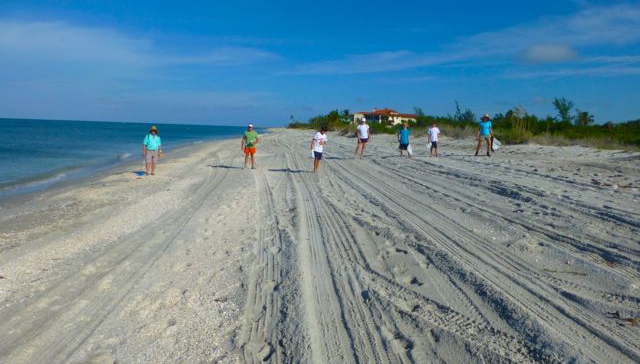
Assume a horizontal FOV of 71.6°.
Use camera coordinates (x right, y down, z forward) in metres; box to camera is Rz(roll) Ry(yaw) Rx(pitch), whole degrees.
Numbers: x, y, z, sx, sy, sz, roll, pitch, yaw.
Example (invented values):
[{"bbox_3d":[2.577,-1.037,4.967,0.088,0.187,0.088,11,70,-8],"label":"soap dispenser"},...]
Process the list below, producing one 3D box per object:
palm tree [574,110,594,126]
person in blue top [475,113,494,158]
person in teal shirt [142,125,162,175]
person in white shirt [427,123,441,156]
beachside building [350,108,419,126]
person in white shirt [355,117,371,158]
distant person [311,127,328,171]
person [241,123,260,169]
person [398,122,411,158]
[{"bbox_3d":[36.889,-7.940,62.245,2.800,4.134,2.800,2,7,0],"label":"palm tree"},{"bbox_3d":[6.581,-1.866,17.751,0.680,1.700,0.400,3,7,10],"label":"person in blue top"},{"bbox_3d":[-6.102,-1.146,16.213,0.660,1.800,0.420,0,7,-15],"label":"person in teal shirt"},{"bbox_3d":[4.908,-1.819,19.104,0.480,1.480,0.340,3,7,7],"label":"person in white shirt"},{"bbox_3d":[20.543,-19.423,140.431,20.000,7.277,14.000,4,7,15],"label":"beachside building"},{"bbox_3d":[1.777,-1.783,18.122,0.580,1.680,0.380,2,7,3],"label":"person in white shirt"},{"bbox_3d":[-0.018,-1.134,15.608,0.520,1.620,0.420,-2,8,-30],"label":"distant person"},{"bbox_3d":[-2.676,-1.371,17.083,0.620,1.760,0.400,0,7,-16],"label":"person"},{"bbox_3d":[3.634,-1.772,19.080,0.500,1.500,0.350,3,7,5],"label":"person"}]

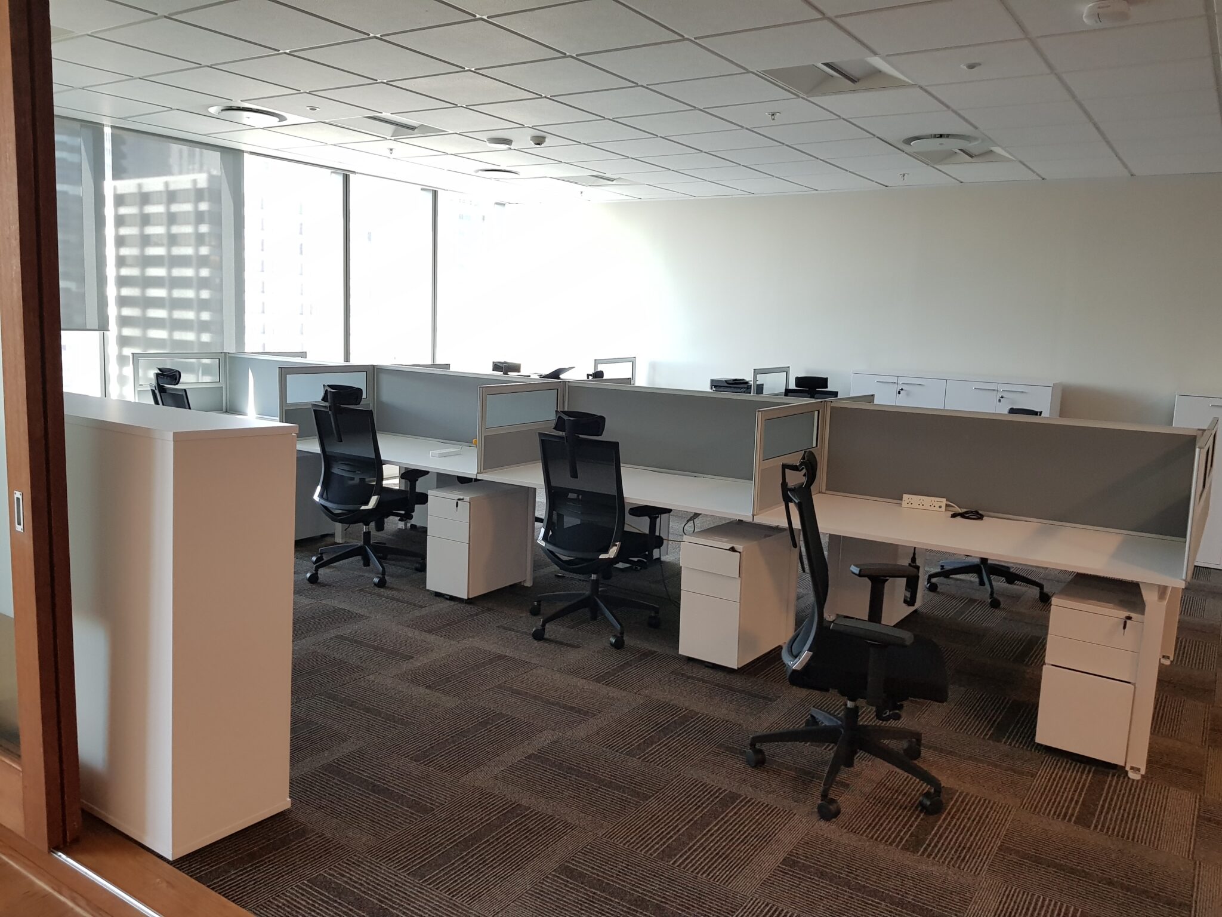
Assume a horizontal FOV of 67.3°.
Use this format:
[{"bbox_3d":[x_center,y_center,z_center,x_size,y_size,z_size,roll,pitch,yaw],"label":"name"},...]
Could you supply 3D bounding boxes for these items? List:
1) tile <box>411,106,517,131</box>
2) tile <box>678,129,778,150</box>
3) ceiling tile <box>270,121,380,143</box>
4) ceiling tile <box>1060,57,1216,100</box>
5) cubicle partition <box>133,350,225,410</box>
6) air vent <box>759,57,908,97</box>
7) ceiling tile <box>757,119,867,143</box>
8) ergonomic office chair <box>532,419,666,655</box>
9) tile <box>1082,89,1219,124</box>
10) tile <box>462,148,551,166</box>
[{"bbox_3d":[-0.938,-2.092,5.655,0.590,0.020,0.590,8,11,33],"label":"tile"},{"bbox_3d":[0.722,-2.050,5.912,0.600,0.020,0.600,8,11,33],"label":"tile"},{"bbox_3d":[-1.940,-2.211,6.258,0.600,0.020,0.600,8,10,34],"label":"ceiling tile"},{"bbox_3d":[2.398,-1.724,4.185,0.595,0.020,0.595,8,11,33],"label":"ceiling tile"},{"bbox_3d":[-3.285,-0.568,7.026,0.030,0.465,0.760,8,10,32],"label":"cubicle partition"},{"bbox_3d":[1.073,-1.822,4.335,0.590,0.060,0.590,8,10,33],"label":"air vent"},{"bbox_3d":[1.217,-1.972,5.565,0.600,0.020,0.600,8,10,34],"label":"ceiling tile"},{"bbox_3d":[-0.083,0.303,4.635,0.680,1.150,0.680,8,10,36],"label":"ergonomic office chair"},{"bbox_3d":[2.694,-1.744,4.582,0.600,0.020,0.600,8,10,34],"label":"tile"},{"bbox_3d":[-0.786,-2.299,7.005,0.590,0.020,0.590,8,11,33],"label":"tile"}]

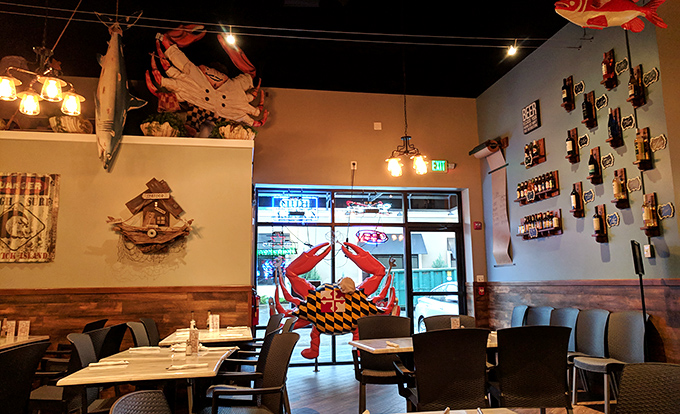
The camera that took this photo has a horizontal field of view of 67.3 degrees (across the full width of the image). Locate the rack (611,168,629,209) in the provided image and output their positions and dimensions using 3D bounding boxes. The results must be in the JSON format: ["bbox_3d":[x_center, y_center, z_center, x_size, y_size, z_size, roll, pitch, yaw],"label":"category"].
[{"bbox_3d":[2.821,-0.177,5.183,0.098,0.415,0.145,1,-9,-10],"label":"rack"}]

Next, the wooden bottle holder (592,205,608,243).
[{"bbox_3d":[2.869,0.185,5.650,0.105,0.420,0.125,1,-9,-10],"label":"wooden bottle holder"}]

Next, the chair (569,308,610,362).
[{"bbox_3d":[2.480,1.542,5.395,0.570,0.907,0.525,1,-9,-10],"label":"chair"}]

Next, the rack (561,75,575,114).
[{"bbox_3d":[2.727,-1.350,6.113,0.118,0.430,0.120,1,-9,-10],"label":"rack"}]

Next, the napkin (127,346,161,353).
[{"bbox_3d":[-1.352,0.980,3.553,0.210,0.038,0.045,1,-9,-11],"label":"napkin"}]

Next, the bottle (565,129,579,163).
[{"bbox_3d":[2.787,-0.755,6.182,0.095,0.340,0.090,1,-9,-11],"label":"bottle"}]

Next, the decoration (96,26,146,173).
[{"bbox_3d":[-2.427,-1.276,5.662,0.550,1.750,0.350,1,-9,-10],"label":"decoration"}]

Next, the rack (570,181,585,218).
[{"bbox_3d":[2.800,-0.085,6.050,0.105,0.420,0.125,1,-9,-10],"label":"rack"}]

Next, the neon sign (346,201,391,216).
[{"bbox_3d":[0.454,0.023,8.100,0.730,0.270,0.090,1,-9,-10],"label":"neon sign"}]

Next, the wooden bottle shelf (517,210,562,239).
[{"bbox_3d":[2.657,0.235,6.895,0.120,0.340,0.930,1,-9,-11],"label":"wooden bottle shelf"}]

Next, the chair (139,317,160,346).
[{"bbox_3d":[-1.651,1.548,4.978,0.580,0.900,0.550,1,-9,-10],"label":"chair"}]

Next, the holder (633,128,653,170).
[{"bbox_3d":[3.010,-0.581,5.066,0.130,0.430,0.120,1,-9,-11],"label":"holder"}]

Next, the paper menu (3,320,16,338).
[{"bbox_3d":[-3.213,1.189,4.983,0.105,0.155,0.040,1,-9,-10],"label":"paper menu"}]

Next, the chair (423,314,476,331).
[{"bbox_3d":[1.080,1.437,4.502,0.560,0.900,0.580,1,-9,-10],"label":"chair"}]

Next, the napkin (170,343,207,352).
[{"bbox_3d":[-1.079,1.014,3.690,0.250,0.052,0.060,1,-9,-10],"label":"napkin"}]

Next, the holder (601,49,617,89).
[{"bbox_3d":[2.802,-1.436,5.372,0.098,0.415,0.145,1,-9,-10],"label":"holder"}]

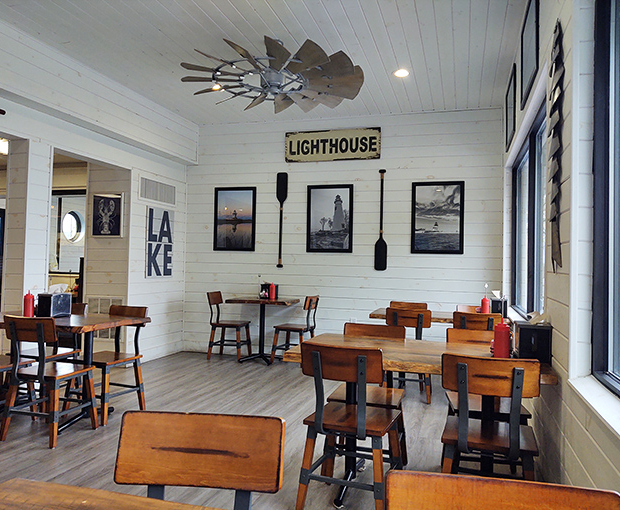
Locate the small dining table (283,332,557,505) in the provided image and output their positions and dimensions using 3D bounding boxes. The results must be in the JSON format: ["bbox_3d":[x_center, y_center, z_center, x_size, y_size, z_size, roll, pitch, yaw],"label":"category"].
[{"bbox_3d":[0.607,0.914,3.009,1.320,0.752,0.867,1,-1,16],"label":"small dining table"}]

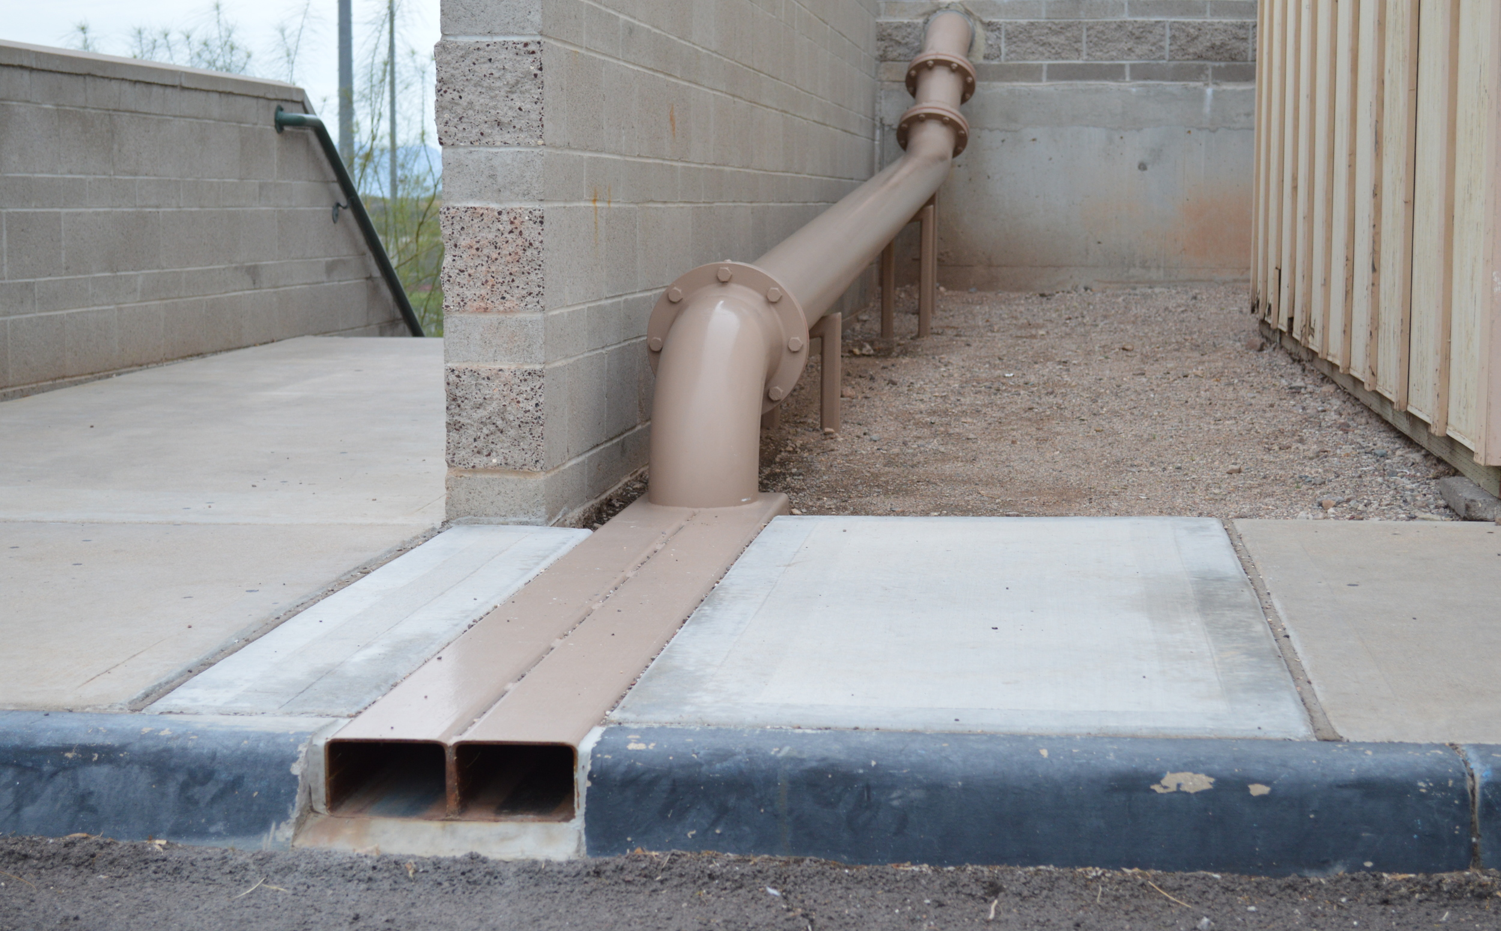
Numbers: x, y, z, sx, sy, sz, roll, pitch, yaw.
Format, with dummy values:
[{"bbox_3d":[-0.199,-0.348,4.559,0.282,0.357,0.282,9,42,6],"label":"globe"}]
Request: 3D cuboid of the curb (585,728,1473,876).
[{"bbox_3d":[0.305,0.382,2.708,0.977,0.118,0.163,0,6,8],"label":"curb"}]

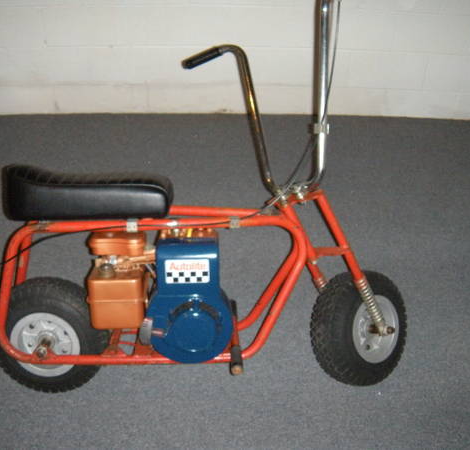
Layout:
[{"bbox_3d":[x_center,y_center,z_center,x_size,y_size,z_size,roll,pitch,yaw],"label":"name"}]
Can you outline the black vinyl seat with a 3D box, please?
[{"bbox_3d":[-0.355,-0.092,1.518,0.402,0.112,0.184,-1,15,-2],"label":"black vinyl seat"}]

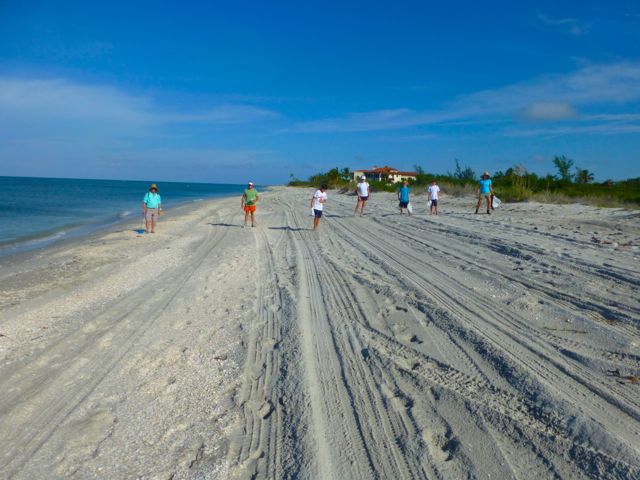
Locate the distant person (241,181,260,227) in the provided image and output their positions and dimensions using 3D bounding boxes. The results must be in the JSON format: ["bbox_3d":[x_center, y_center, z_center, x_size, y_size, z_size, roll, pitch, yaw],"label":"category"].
[{"bbox_3d":[-2.676,-1.371,17.083,0.620,1.760,0.400,0,7,-16],"label":"distant person"}]

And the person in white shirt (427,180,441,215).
[{"bbox_3d":[4.908,-1.819,19.104,0.480,1.480,0.340,3,7,7],"label":"person in white shirt"}]

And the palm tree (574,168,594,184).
[{"bbox_3d":[36.889,-7.940,62.245,2.800,4.134,2.800,2,7,0],"label":"palm tree"}]

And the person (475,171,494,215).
[{"bbox_3d":[6.581,-1.866,17.751,0.680,1.700,0.400,3,7,10],"label":"person"}]

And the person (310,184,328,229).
[{"bbox_3d":[-0.018,-1.134,15.608,0.520,1.620,0.420,-2,8,-30],"label":"person"}]

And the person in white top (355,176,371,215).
[{"bbox_3d":[1.777,-1.783,18.122,0.580,1.680,0.380,2,7,3],"label":"person in white top"}]

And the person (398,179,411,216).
[{"bbox_3d":[3.634,-1.772,19.080,0.500,1.500,0.350,3,7,5],"label":"person"}]

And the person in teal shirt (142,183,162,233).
[{"bbox_3d":[-6.102,-1.146,16.213,0.660,1.800,0.420,0,7,-15],"label":"person in teal shirt"}]

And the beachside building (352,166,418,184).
[{"bbox_3d":[20.543,-19.423,140.431,20.000,7.277,14.000,4,7,15],"label":"beachside building"}]

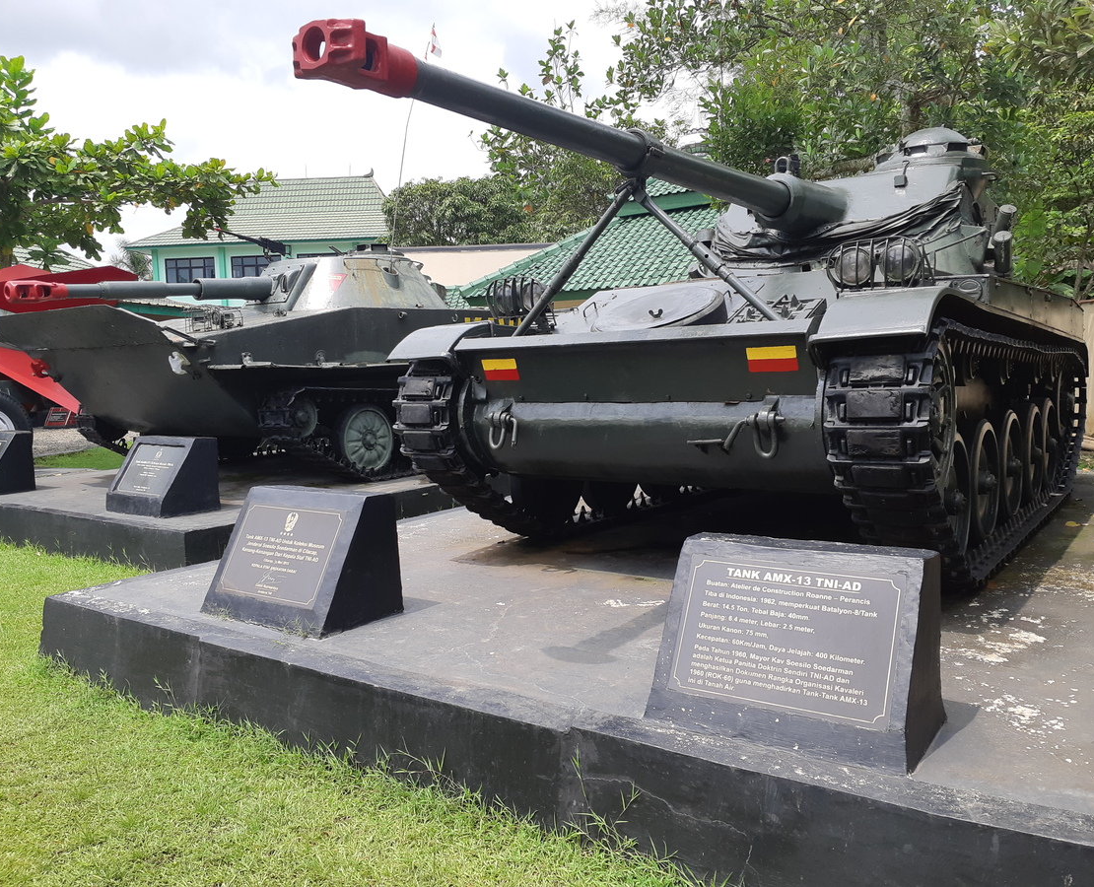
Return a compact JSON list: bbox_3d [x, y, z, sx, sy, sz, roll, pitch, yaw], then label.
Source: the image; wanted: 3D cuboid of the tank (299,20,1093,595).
[{"bbox_3d":[1.242,-0.705,5.005,2.530,2.350,6.350,1,6,36],"label":"tank"}]

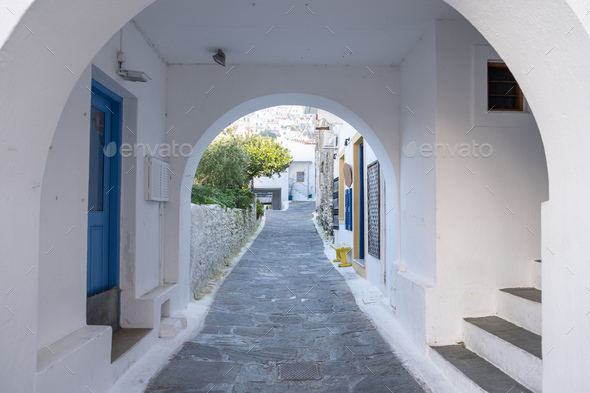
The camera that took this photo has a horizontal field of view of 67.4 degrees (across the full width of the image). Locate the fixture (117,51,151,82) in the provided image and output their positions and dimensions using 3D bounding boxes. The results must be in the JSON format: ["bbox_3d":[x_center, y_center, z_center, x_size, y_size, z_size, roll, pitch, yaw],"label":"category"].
[{"bbox_3d":[-1.388,-1.130,3.835,0.235,0.235,0.210,0,-1,-1],"label":"fixture"}]

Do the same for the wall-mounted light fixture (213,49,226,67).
[{"bbox_3d":[-0.810,-1.490,4.750,0.125,0.165,0.110,-1,-2,37],"label":"wall-mounted light fixture"}]

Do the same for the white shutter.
[{"bbox_3d":[-1.395,-0.159,4.500,0.075,0.420,0.600,1,-2,0],"label":"white shutter"}]

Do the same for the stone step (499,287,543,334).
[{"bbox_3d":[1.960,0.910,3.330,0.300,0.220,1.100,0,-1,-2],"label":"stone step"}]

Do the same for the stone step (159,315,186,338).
[{"bbox_3d":[-1.266,1.355,4.620,0.200,0.135,0.310,0,-1,-1],"label":"stone step"}]

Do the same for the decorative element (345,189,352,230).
[{"bbox_3d":[1.100,0.264,9.000,0.060,0.840,0.780,0,-1,-1],"label":"decorative element"}]

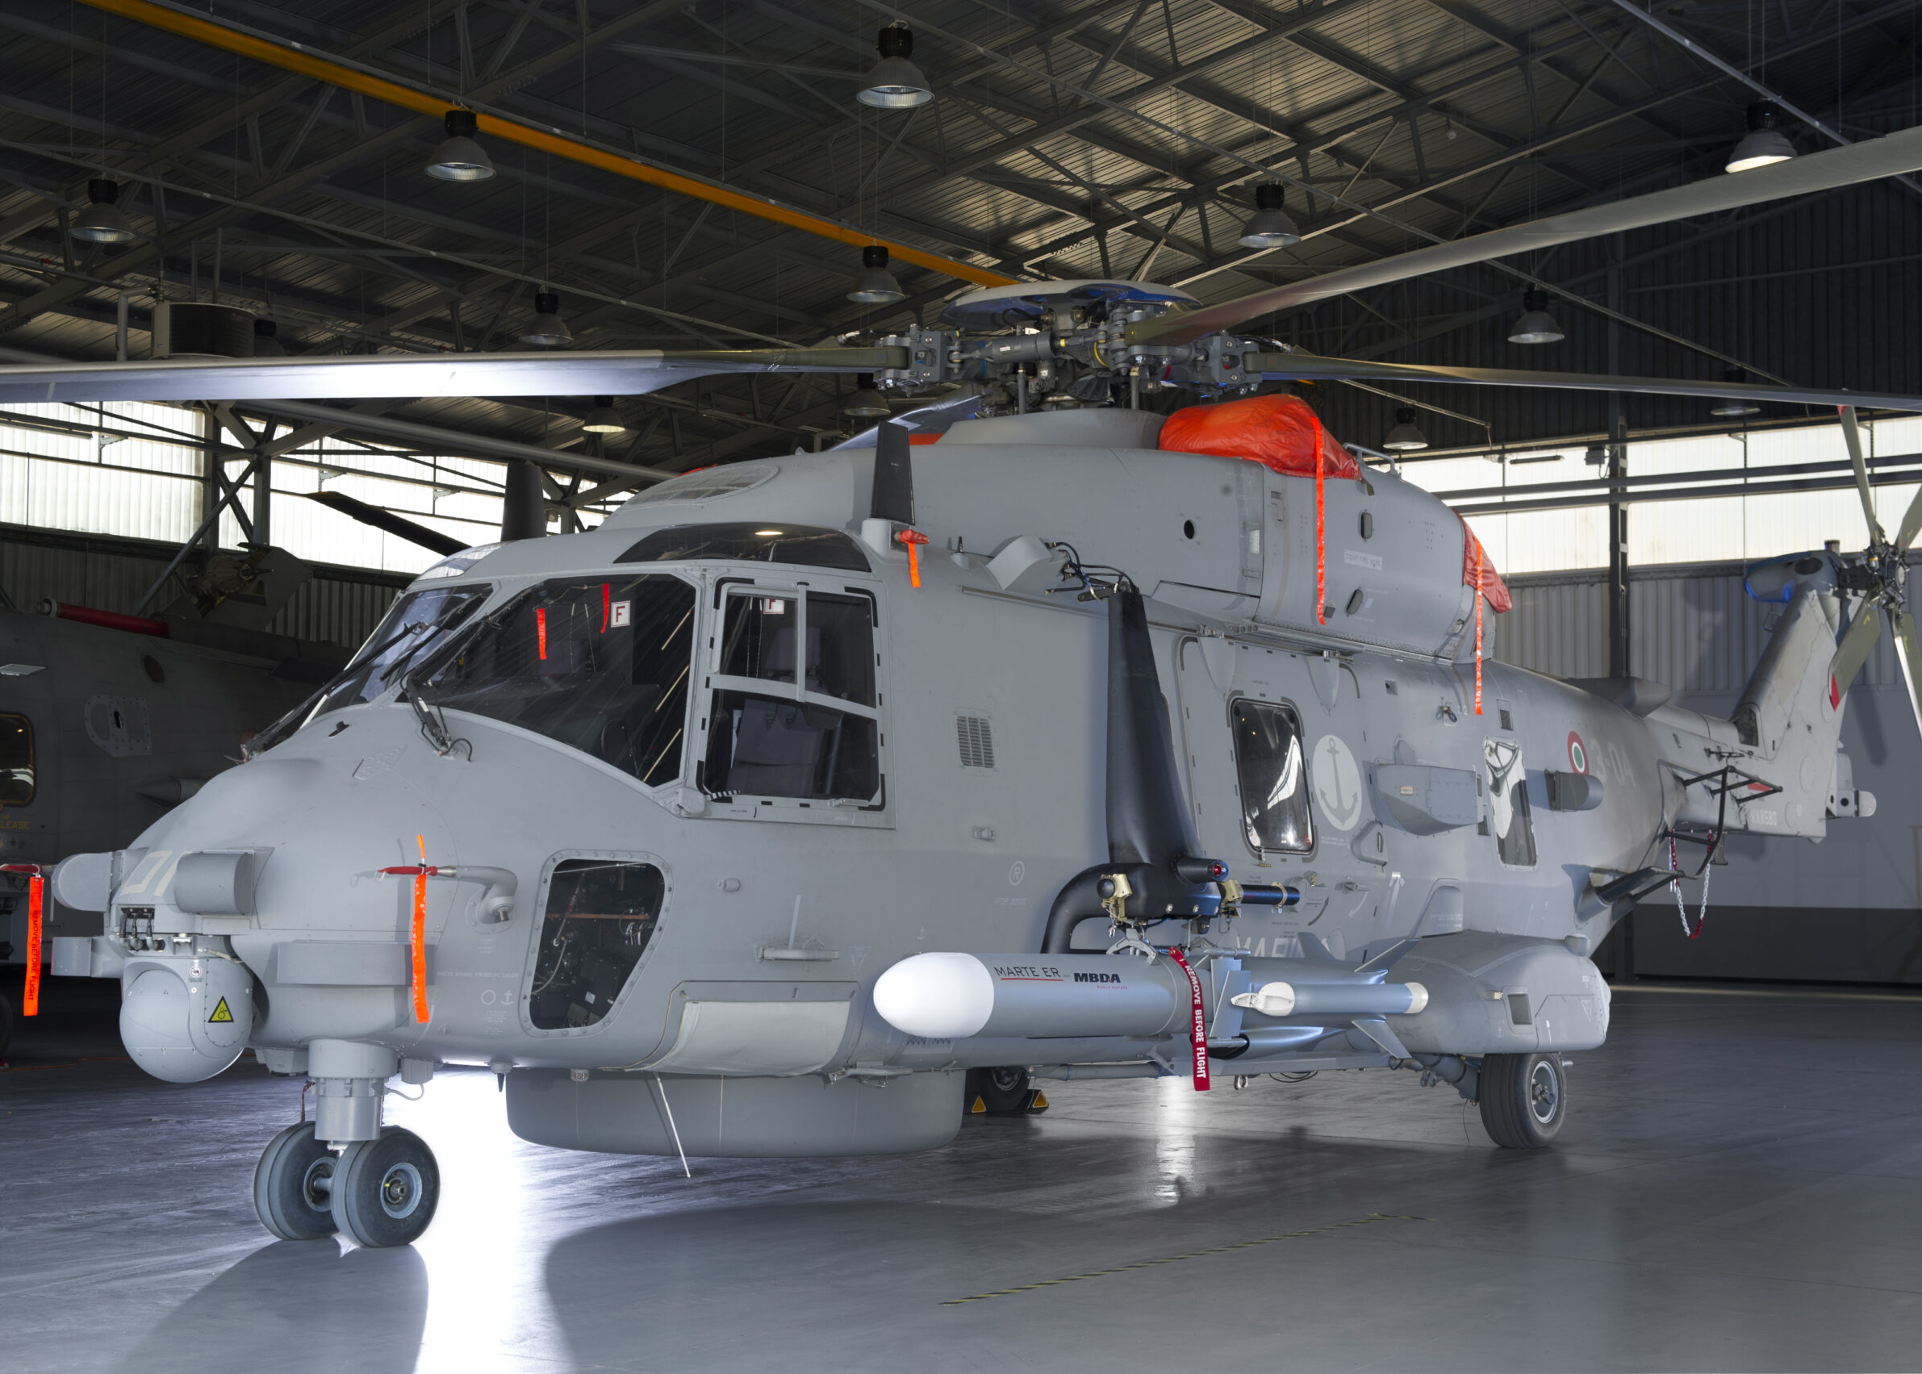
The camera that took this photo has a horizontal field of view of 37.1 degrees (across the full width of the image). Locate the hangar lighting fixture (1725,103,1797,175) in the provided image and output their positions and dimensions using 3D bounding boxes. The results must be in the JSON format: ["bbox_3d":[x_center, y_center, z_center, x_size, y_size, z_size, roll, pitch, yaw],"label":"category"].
[{"bbox_3d":[6.695,-4.603,23.947,0.590,0.510,0.590,-3,-5,35],"label":"hangar lighting fixture"}]

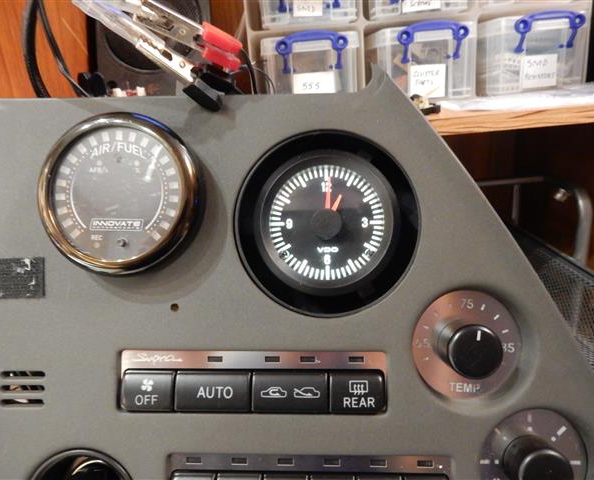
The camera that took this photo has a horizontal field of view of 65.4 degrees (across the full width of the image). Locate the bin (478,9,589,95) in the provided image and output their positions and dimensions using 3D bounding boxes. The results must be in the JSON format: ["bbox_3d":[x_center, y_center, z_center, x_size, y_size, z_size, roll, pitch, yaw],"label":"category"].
[{"bbox_3d":[0.217,-0.188,0.475,0.085,0.066,0.120,-7,20,-3],"label":"bin"}]

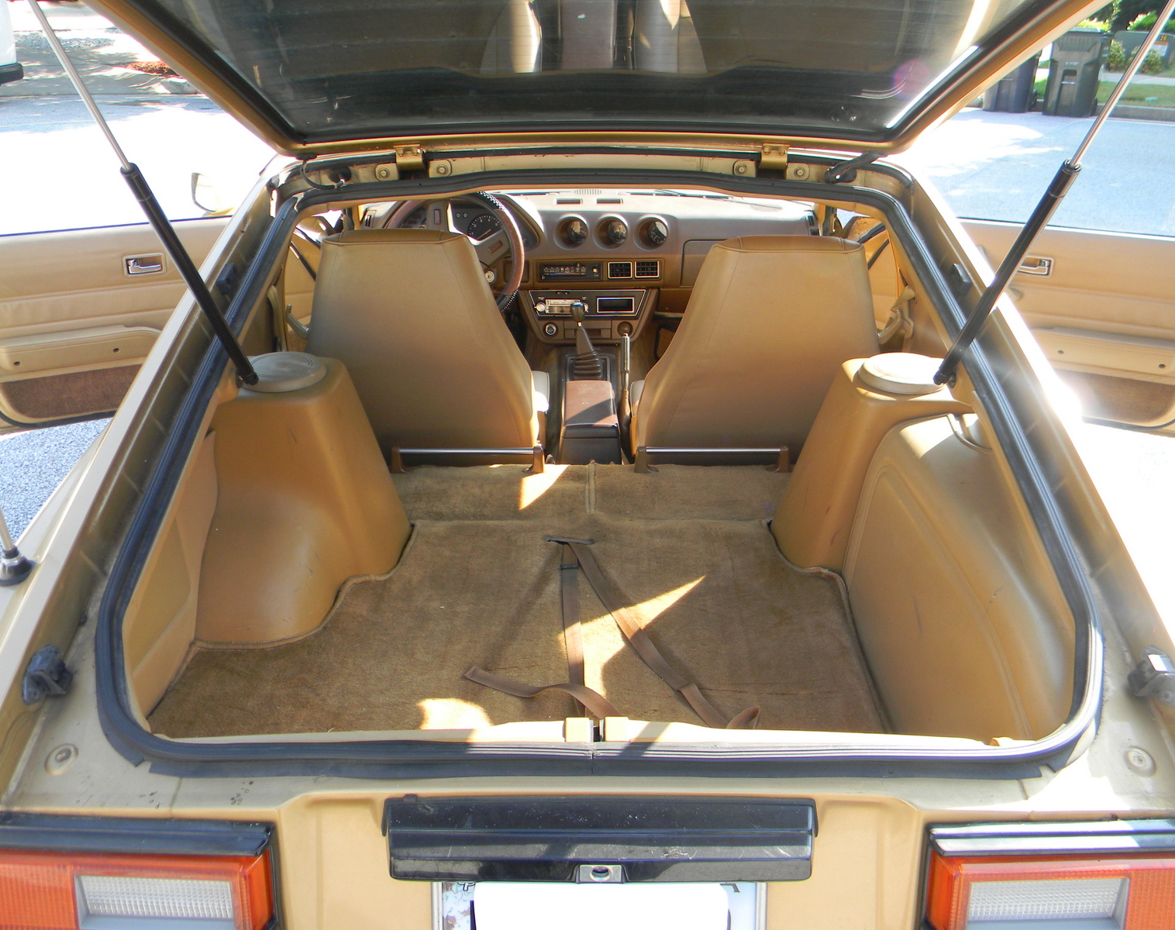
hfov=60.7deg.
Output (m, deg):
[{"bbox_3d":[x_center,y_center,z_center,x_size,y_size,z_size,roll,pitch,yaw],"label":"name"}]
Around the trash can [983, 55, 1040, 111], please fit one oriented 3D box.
[{"bbox_3d":[6.120,-5.653,14.301,0.660,1.100,0.750,15,29,30],"label":"trash can"}]

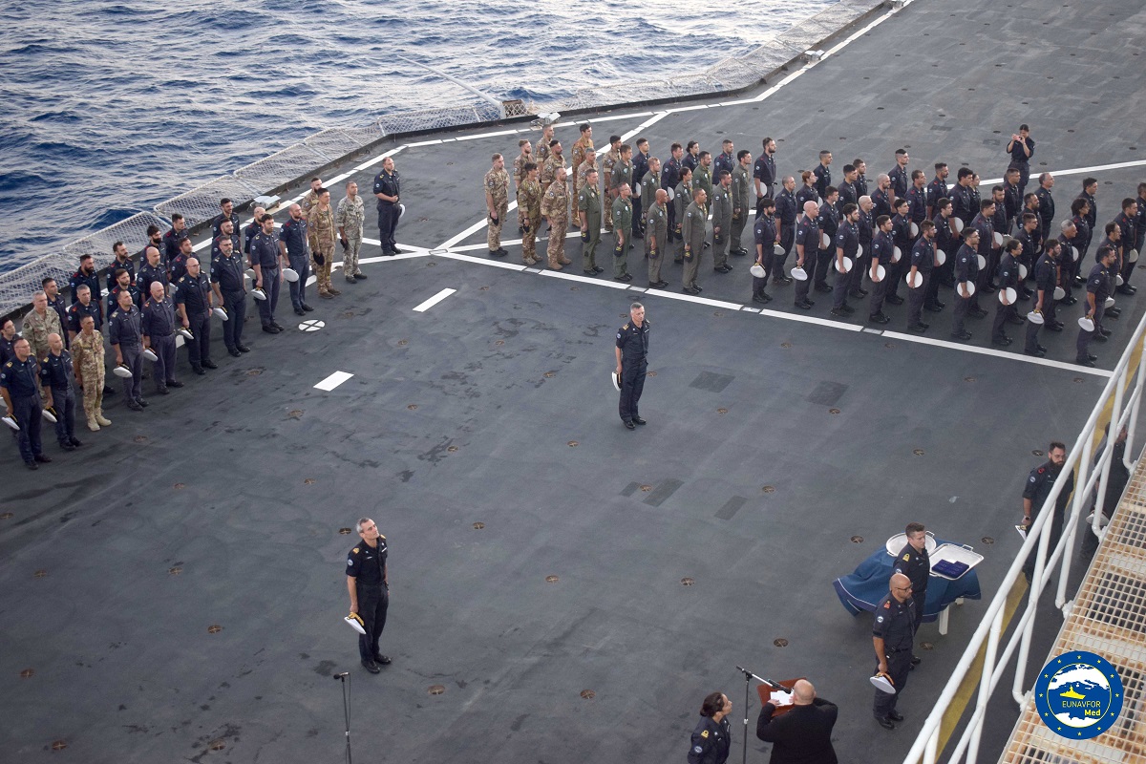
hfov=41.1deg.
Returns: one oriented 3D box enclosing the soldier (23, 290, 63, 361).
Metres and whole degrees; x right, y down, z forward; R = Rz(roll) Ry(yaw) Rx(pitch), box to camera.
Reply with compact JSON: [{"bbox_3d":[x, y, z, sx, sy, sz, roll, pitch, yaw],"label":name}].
[{"bbox_3d":[-7.508,-0.489,21.931,0.350,1.750,0.530,21,33,37],"label":"soldier"}]

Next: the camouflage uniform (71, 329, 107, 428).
[{"bbox_3d":[-6.756,-0.068,21.366,0.340,1.460,0.520,22,34,38],"label":"camouflage uniform"}]

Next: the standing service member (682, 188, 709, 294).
[{"bbox_3d":[2.041,-2.352,25.317,0.360,1.780,0.500,16,30,30],"label":"standing service member"}]

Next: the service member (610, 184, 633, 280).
[{"bbox_3d":[0.827,-2.547,25.842,0.350,1.710,0.490,16,30,30],"label":"service member"}]

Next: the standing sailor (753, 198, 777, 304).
[{"bbox_3d":[3.113,-2.147,24.750,0.330,1.754,0.510,14,30,27],"label":"standing sailor"}]

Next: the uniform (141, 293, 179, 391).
[{"bbox_3d":[-5.933,-0.696,22.069,0.360,1.685,0.560,13,29,25],"label":"uniform"}]

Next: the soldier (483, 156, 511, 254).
[{"bbox_3d":[-1.312,-3.073,26.490,0.320,1.820,0.490,15,30,29],"label":"soldier"}]

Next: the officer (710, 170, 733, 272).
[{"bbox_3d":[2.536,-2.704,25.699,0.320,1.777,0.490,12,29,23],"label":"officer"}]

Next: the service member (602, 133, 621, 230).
[{"bbox_3d":[0.690,-3.643,27.933,0.360,1.779,0.520,13,29,25],"label":"service member"}]

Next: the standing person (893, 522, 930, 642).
[{"bbox_3d":[3.536,2.214,15.992,0.340,1.730,0.500,22,34,38],"label":"standing person"}]

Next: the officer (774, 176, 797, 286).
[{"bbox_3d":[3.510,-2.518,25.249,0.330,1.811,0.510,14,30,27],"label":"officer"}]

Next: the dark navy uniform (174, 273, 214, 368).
[{"bbox_3d":[-5.541,-0.905,22.693,0.340,1.512,0.530,13,29,25],"label":"dark navy uniform"}]

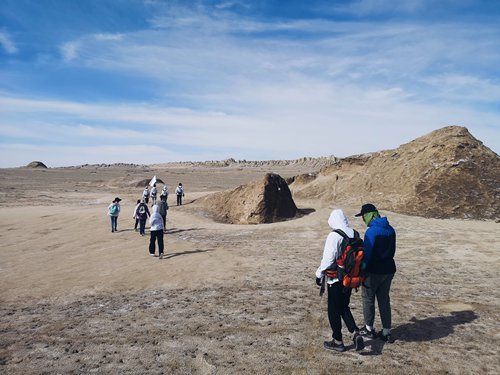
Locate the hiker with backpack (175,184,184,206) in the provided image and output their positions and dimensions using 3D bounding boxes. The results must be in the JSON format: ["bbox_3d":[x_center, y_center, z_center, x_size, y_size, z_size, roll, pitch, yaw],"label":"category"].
[{"bbox_3d":[-5.189,0.523,28.952,0.560,1.700,0.480,0,3,-5],"label":"hiker with backpack"}]

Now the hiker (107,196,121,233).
[{"bbox_3d":[-6.446,1.314,18.497,0.560,1.660,0.500,0,3,3],"label":"hiker"}]

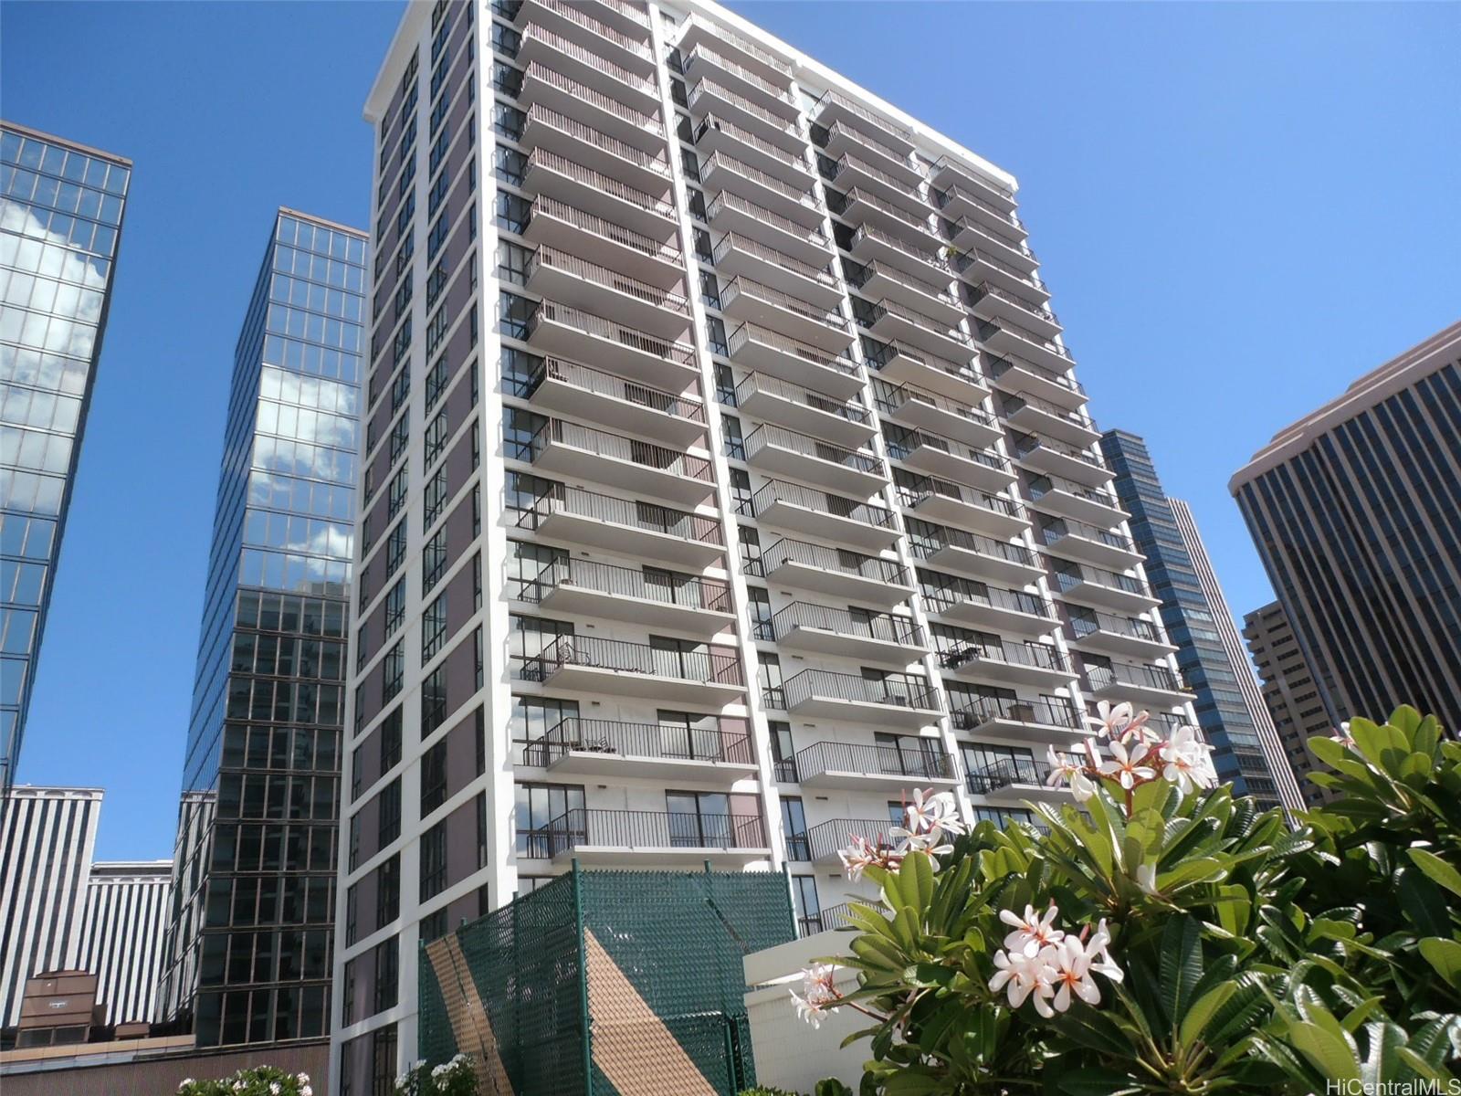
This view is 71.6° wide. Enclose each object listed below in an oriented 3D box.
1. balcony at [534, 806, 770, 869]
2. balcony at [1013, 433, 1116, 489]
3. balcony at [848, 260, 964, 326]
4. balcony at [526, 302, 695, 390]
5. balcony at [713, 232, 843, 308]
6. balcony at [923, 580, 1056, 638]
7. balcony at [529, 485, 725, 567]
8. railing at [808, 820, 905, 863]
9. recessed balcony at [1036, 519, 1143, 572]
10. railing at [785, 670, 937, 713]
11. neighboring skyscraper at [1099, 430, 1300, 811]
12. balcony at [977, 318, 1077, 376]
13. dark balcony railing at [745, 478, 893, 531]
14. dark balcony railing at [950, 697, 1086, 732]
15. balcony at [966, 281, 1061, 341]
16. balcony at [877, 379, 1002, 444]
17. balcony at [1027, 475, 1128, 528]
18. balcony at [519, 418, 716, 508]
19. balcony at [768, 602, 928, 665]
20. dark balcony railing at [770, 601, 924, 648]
[{"bbox_3d":[-2.043,8.896,30.879,6.958,1.205,1.611,12,-34,-34],"label":"balcony"},{"bbox_3d":[19.314,-4.981,58.072,6.966,1.192,1.467,12,-34,-34],"label":"balcony"},{"bbox_3d":[10.171,-13.955,56.275,6.900,1.238,1.485,12,-34,-34],"label":"balcony"},{"bbox_3d":[-4.513,-7.820,39.806,6.958,1.205,1.611,12,-34,-34],"label":"balcony"},{"bbox_3d":[2.410,-13.109,48.503,6.790,1.191,1.408,12,-34,-34],"label":"balcony"},{"bbox_3d":[12.642,2.882,47.277,6.900,1.238,1.485,12,-34,-34],"label":"balcony"},{"bbox_3d":[-3.363,-0.686,35.515,6.835,1.191,1.408,12,-34,-34],"label":"balcony"},{"bbox_3d":[5.955,10.681,36.622,6.884,1.086,1.430,12,-34,-34],"label":"railing"},{"bbox_3d":[19.800,-0.127,55.074,7.018,1.205,1.611,12,-34,-34],"label":"recessed balcony"},{"bbox_3d":[5.267,5.882,39.280,6.796,1.040,1.412,12,-34,-34],"label":"railing"},{"bbox_3d":[95.711,39.495,214.322,20.000,131.000,32.000,9,-33,-30],"label":"neighboring skyscraper"},{"bbox_3d":[18.170,-12.172,61.772,6.891,1.238,1.485,12,-34,-34],"label":"balcony"},{"bbox_3d":[4.186,-1.360,42.718,6.761,1.058,1.395,12,-34,-34],"label":"dark balcony railing"},{"bbox_3d":[13.348,7.663,44.829,6.799,1.040,1.412,12,-34,-34],"label":"dark balcony railing"},{"bbox_3d":[17.818,-14.577,63.057,6.891,1.238,1.485,12,-34,-34],"label":"balcony"},{"bbox_3d":[11.267,-6.754,52.547,6.978,1.192,1.467,12,-34,-34],"label":"balcony"},{"bbox_3d":[19.582,-2.550,56.630,6.891,1.238,1.485,12,-34,-34],"label":"balcony"},{"bbox_3d":[-3.711,-3.046,36.781,6.835,1.191,1.408,12,-34,-34],"label":"balcony"},{"bbox_3d":[4.922,3.519,40.424,6.884,1.238,1.485,12,-34,-34],"label":"balcony"},{"bbox_3d":[4.911,3.470,40.572,6.796,1.040,1.412,12,-34,-34],"label":"dark balcony railing"}]

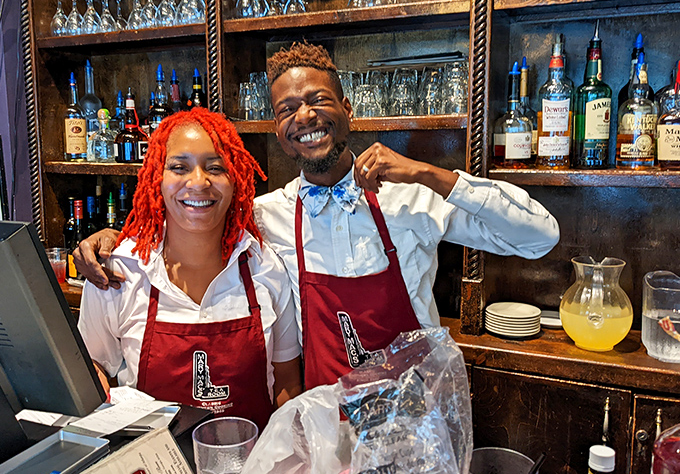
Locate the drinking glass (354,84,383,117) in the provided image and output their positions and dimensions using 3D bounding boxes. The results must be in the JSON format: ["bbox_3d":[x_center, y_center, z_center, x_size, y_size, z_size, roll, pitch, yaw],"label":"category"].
[{"bbox_3d":[0.085,-0.393,1.548,0.086,0.100,0.086,1,8,0],"label":"drinking glass"}]

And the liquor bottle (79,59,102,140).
[{"bbox_3d":[-0.996,-0.499,2.120,0.082,0.410,0.082,-1,8,-15],"label":"liquor bottle"}]

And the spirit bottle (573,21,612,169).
[{"bbox_3d":[0.650,-0.357,1.354,0.086,0.376,0.086,-2,8,-19],"label":"spirit bottle"}]

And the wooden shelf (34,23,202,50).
[{"bbox_3d":[-0.732,-0.710,1.973,0.749,0.037,0.270,4,8,21],"label":"wooden shelf"}]

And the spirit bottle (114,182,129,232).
[{"bbox_3d":[-0.837,-0.019,2.061,0.080,0.380,0.080,1,8,-1],"label":"spirit bottle"}]

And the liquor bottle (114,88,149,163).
[{"bbox_3d":[-0.777,-0.409,1.972,0.118,0.278,0.118,1,8,2],"label":"liquor bottle"}]

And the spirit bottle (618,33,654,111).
[{"bbox_3d":[0.785,-0.353,1.406,0.086,0.358,0.086,4,8,24],"label":"spirit bottle"}]

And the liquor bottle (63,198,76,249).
[{"bbox_3d":[-1.032,0.005,2.056,0.068,0.319,0.068,-2,8,-21],"label":"liquor bottle"}]

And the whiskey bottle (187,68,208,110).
[{"bbox_3d":[-0.493,-0.414,1.838,0.085,0.329,0.085,1,8,3],"label":"whiskey bottle"}]

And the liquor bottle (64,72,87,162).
[{"bbox_3d":[-0.983,-0.443,1.963,0.074,0.321,0.074,-3,9,-27],"label":"liquor bottle"}]

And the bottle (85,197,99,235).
[{"bbox_3d":[-0.984,-0.002,2.112,0.073,0.319,0.073,-2,8,-21],"label":"bottle"}]

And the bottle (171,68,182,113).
[{"bbox_3d":[-0.582,-0.426,1.895,0.080,0.337,0.080,1,8,2],"label":"bottle"}]

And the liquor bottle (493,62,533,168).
[{"bbox_3d":[0.496,-0.335,1.491,0.103,0.299,0.103,0,8,-3],"label":"liquor bottle"}]

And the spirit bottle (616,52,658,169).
[{"bbox_3d":[0.734,-0.309,1.306,0.085,0.281,0.082,4,8,25],"label":"spirit bottle"}]

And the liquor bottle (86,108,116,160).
[{"bbox_3d":[-0.903,-0.380,2.008,0.085,0.208,0.088,-7,11,-44],"label":"liquor bottle"}]

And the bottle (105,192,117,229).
[{"bbox_3d":[-0.880,-0.001,2.056,0.078,0.343,0.078,1,8,-1],"label":"bottle"}]

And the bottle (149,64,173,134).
[{"bbox_3d":[-0.664,-0.450,1.966,0.090,0.365,0.090,-1,8,-15],"label":"bottle"}]

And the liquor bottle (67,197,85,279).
[{"bbox_3d":[-1.048,0.005,2.112,0.076,0.312,0.076,0,8,-3],"label":"liquor bottle"}]

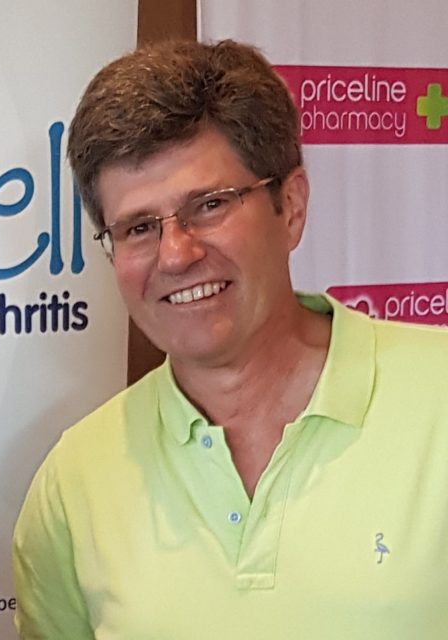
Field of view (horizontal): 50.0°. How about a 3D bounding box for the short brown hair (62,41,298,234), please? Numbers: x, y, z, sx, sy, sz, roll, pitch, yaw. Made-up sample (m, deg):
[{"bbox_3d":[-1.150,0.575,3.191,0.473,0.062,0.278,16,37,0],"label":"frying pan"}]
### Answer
[{"bbox_3d":[-0.046,-0.184,0.465,0.195,0.165,0.205,-13,13,24],"label":"short brown hair"}]

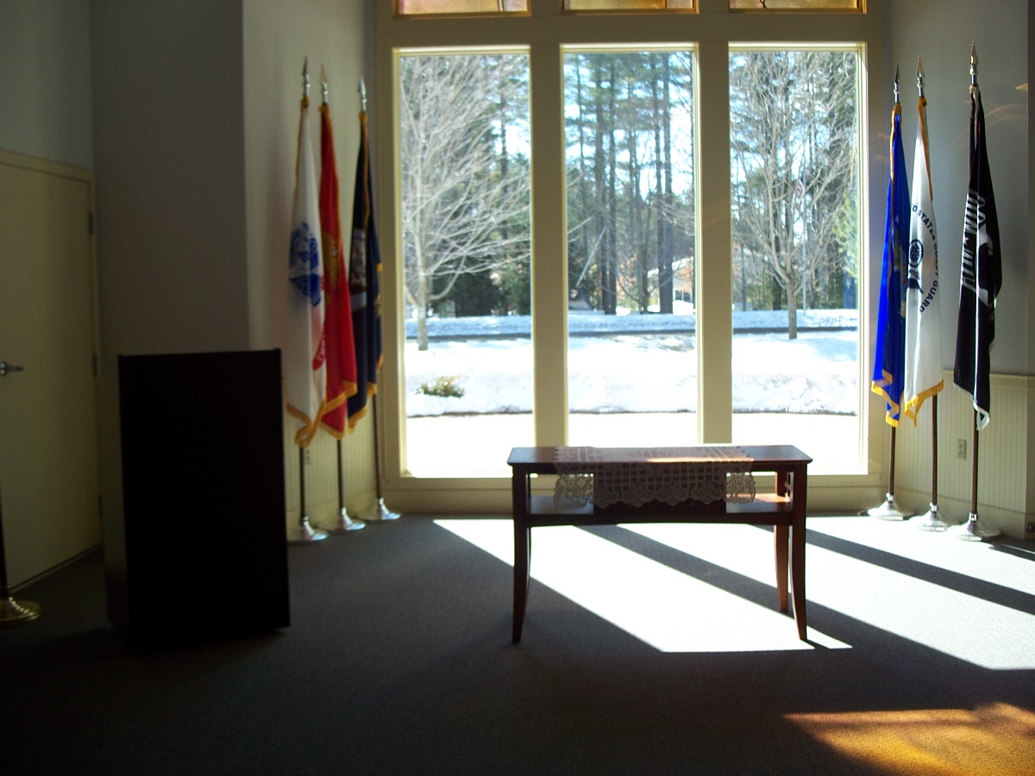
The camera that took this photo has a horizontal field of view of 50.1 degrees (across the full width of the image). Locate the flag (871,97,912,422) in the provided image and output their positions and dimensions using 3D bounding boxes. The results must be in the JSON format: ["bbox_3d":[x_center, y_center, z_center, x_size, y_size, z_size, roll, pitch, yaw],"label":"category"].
[{"bbox_3d":[2.291,-0.741,6.734,0.250,1.980,0.220,1,5,19],"label":"flag"}]

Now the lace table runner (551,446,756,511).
[{"bbox_3d":[0.556,0.368,4.646,0.830,0.190,0.440,-1,5,2],"label":"lace table runner"}]

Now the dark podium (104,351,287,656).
[{"bbox_3d":[-1.373,0.428,4.704,0.645,1.175,0.470,-3,5,-29],"label":"dark podium"}]

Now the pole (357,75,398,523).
[{"bbox_3d":[-0.903,-0.529,6.829,0.270,2.729,0.270,-2,5,0],"label":"pole"}]

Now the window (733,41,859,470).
[{"bbox_3d":[1.758,-0.783,6.901,0.850,2.670,0.100,-1,5,2],"label":"window"}]

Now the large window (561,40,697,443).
[{"bbox_3d":[0.721,-0.784,6.940,0.850,2.670,0.100,-1,5,2],"label":"large window"}]

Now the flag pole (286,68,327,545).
[{"bbox_3d":[-1.212,-0.488,6.310,0.270,2.740,0.270,1,5,0],"label":"flag pole"}]

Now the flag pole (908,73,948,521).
[{"bbox_3d":[2.395,-0.540,6.480,0.270,2.732,0.270,-3,5,0],"label":"flag pole"}]

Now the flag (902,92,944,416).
[{"bbox_3d":[2.377,-0.724,6.455,0.250,1.970,0.220,1,5,20],"label":"flag"}]

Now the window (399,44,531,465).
[{"bbox_3d":[-0.327,-0.783,6.959,0.850,2.670,0.100,-1,5,2],"label":"window"}]

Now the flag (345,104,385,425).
[{"bbox_3d":[-0.938,-0.704,6.814,0.230,2.000,0.220,-1,5,-8],"label":"flag"}]

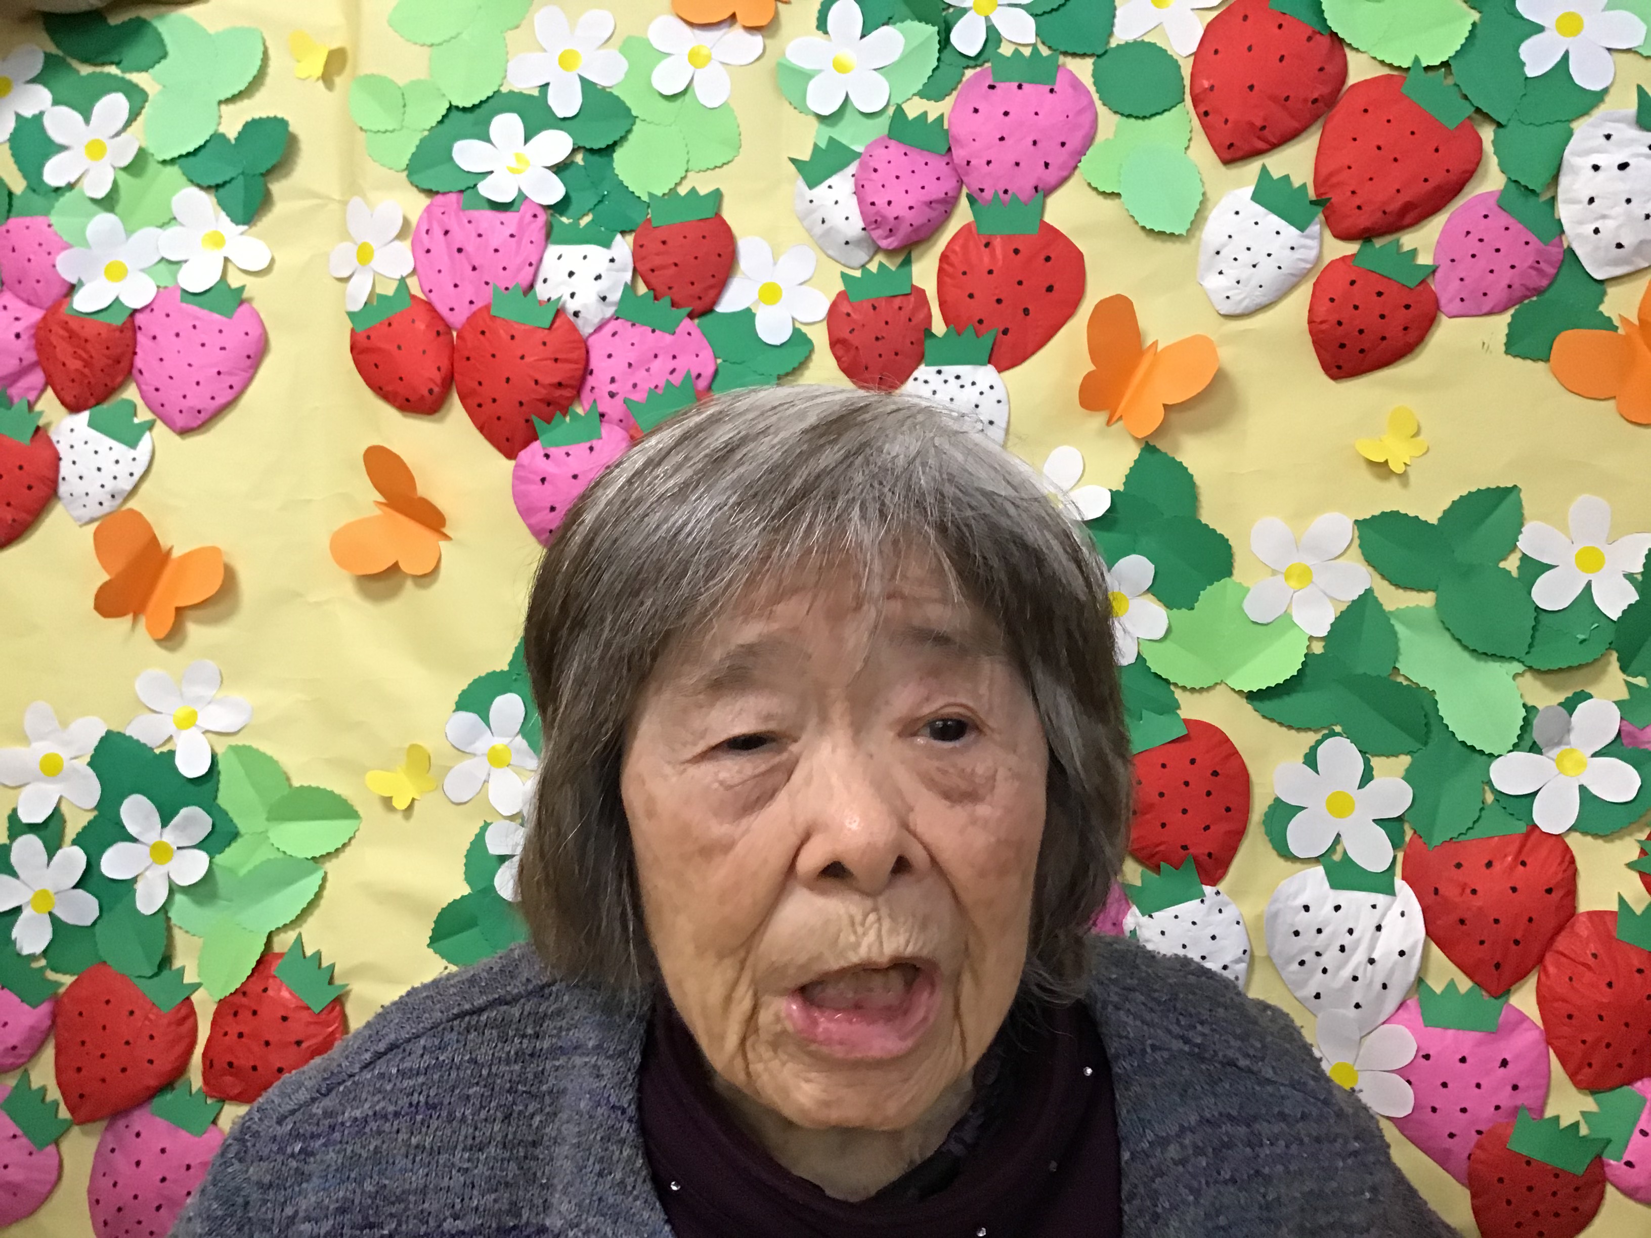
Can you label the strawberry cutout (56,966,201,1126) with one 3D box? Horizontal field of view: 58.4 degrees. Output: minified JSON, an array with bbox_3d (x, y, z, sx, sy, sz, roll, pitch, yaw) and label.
[{"bbox_3d":[-0.430,0.255,0.902,0.092,0.115,0.020,33,-2,12],"label":"strawberry cutout"}]

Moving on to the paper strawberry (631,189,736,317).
[{"bbox_3d":[-0.087,-0.224,0.907,0.065,0.084,0.020,-8,-10,8],"label":"paper strawberry"}]

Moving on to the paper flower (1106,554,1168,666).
[{"bbox_3d":[0.162,-0.006,0.833,0.064,0.066,0.012,-1,-9,9],"label":"paper flower"}]

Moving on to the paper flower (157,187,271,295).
[{"bbox_3d":[-0.403,-0.249,0.974,0.083,0.075,0.010,-1,-8,9],"label":"paper flower"}]

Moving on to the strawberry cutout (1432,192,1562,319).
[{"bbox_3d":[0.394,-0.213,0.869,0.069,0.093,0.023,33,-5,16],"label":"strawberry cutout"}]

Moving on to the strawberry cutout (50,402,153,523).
[{"bbox_3d":[-0.466,-0.103,0.949,0.067,0.086,0.020,21,-5,12],"label":"strawberry cutout"}]

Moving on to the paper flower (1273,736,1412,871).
[{"bbox_3d":[0.279,0.099,0.797,0.071,0.073,0.012,-1,-9,9],"label":"paper flower"}]

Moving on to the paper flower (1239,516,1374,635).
[{"bbox_3d":[0.266,-0.024,0.819,0.069,0.070,0.012,-1,-9,9],"label":"paper flower"}]

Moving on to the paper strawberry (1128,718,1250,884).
[{"bbox_3d":[0.191,0.098,0.810,0.082,0.096,0.022,-17,-11,6],"label":"paper strawberry"}]

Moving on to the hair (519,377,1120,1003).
[{"bbox_3d":[0.001,0.026,0.545,0.208,0.222,0.200,-2,-9,-5],"label":"hair"}]

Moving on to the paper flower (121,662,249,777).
[{"bbox_3d":[-0.414,0.066,0.960,0.086,0.076,0.018,-3,-14,10],"label":"paper flower"}]

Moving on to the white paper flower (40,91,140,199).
[{"bbox_3d":[-0.539,-0.347,1.083,0.073,0.085,0.015,-3,-14,10],"label":"white paper flower"}]

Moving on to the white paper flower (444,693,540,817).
[{"bbox_3d":[-0.198,0.082,0.895,0.071,0.075,0.010,-1,-8,9],"label":"white paper flower"}]

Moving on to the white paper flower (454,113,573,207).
[{"bbox_3d":[-0.197,-0.290,0.935,0.080,0.068,0.014,-1,-9,9],"label":"white paper flower"}]

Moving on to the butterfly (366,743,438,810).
[{"bbox_3d":[-0.264,0.098,0.920,0.044,0.041,0.018,-3,-14,10],"label":"butterfly"}]

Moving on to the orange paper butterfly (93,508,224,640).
[{"bbox_3d":[-0.420,-0.029,0.920,0.089,0.071,0.030,22,-5,12],"label":"orange paper butterfly"}]

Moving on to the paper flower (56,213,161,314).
[{"bbox_3d":[-0.476,-0.236,0.983,0.078,0.070,0.010,-1,-8,9],"label":"paper flower"}]

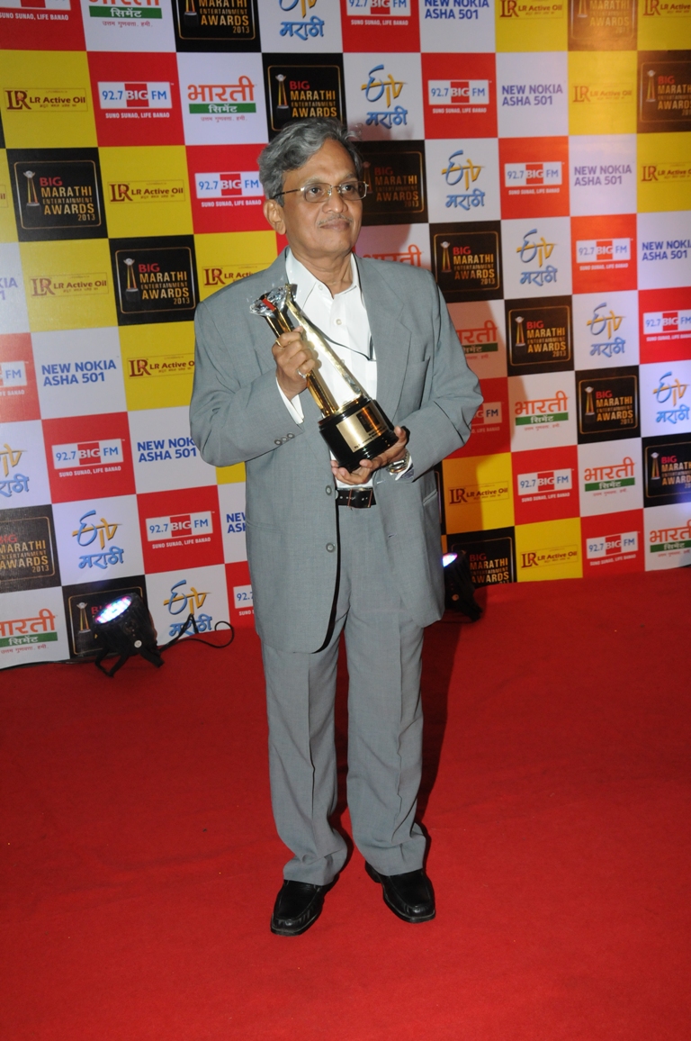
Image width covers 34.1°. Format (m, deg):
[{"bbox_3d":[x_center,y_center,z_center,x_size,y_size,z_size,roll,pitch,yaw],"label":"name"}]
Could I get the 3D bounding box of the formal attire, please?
[{"bbox_3d":[-0.004,0.124,2.361,0.600,1.360,0.360,-6,11,-11],"label":"formal attire"}]

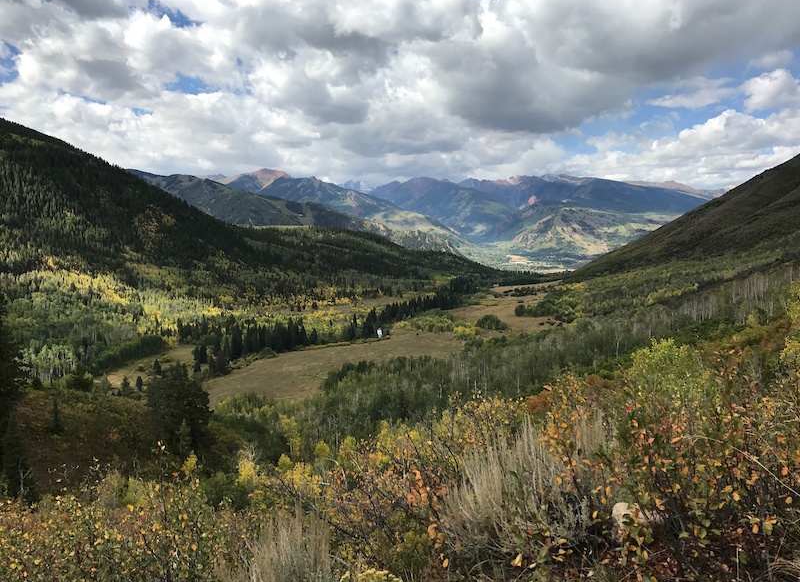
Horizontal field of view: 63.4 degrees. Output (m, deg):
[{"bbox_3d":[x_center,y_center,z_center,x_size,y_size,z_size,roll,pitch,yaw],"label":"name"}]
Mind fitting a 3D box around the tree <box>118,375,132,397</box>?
[{"bbox_3d":[-84.840,29.439,200.000,4.020,6.340,4.020,0,5,0],"label":"tree"}]

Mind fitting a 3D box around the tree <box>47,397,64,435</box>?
[{"bbox_3d":[-55.859,20.202,105.000,2.840,6.490,2.840,0,5,0],"label":"tree"}]

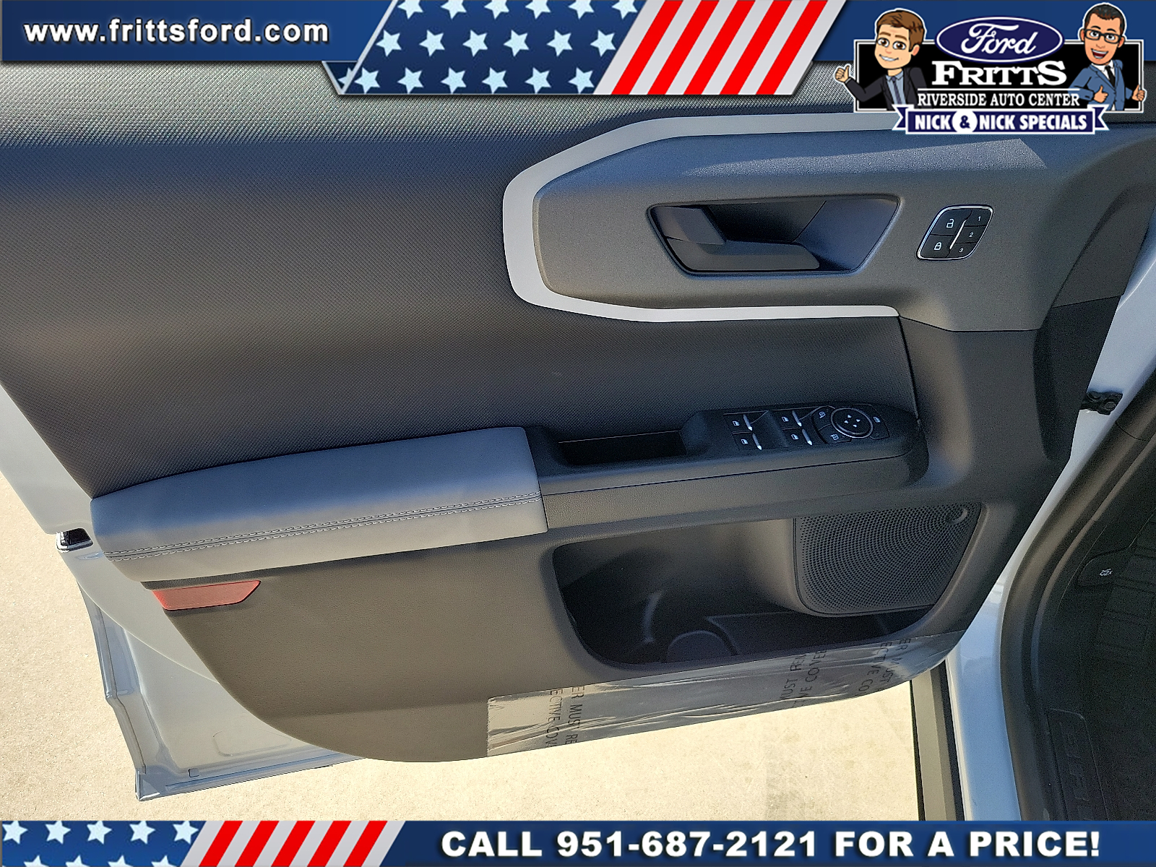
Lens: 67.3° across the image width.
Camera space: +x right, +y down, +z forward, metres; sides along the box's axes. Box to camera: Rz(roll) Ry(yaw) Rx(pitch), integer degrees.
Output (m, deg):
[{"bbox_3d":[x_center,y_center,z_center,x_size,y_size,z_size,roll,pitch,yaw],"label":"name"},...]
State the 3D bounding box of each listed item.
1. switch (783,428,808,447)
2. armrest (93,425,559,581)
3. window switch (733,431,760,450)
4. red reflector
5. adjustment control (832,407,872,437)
[{"bbox_3d":[0.179,0.003,0.711,0.019,0.009,0.019,-5,47,-12],"label":"switch"},{"bbox_3d":[-0.182,0.053,0.660,0.314,0.062,0.075,-6,42,-11],"label":"armrest"},{"bbox_3d":[0.137,0.007,0.702,0.019,0.009,0.019,-5,47,-12],"label":"window switch"},{"bbox_3d":[-0.292,0.127,0.683,0.080,0.027,0.008,-4,42,-8],"label":"red reflector"},{"bbox_3d":[0.231,-0.009,0.730,0.034,0.010,0.034,-5,47,-12],"label":"adjustment control"}]

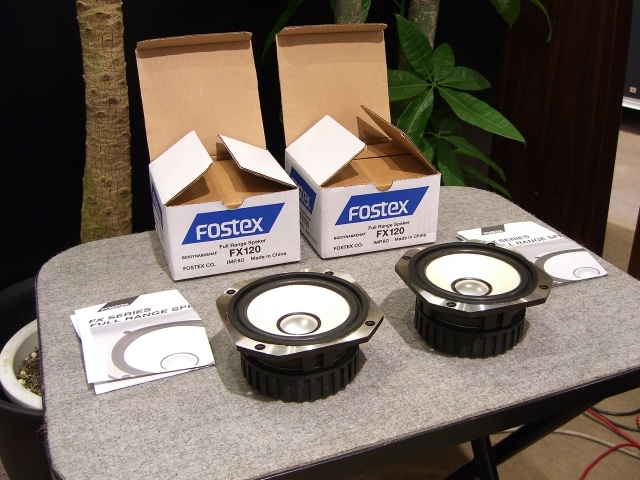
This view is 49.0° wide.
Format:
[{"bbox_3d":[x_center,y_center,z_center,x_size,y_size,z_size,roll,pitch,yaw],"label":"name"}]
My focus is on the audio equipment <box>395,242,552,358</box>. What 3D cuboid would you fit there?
[{"bbox_3d":[0.140,0.056,0.654,0.123,0.060,0.123,-8,26,-16],"label":"audio equipment"}]

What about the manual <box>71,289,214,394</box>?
[{"bbox_3d":[-0.170,0.088,0.655,0.110,0.009,0.146,-10,27,-20],"label":"manual"}]

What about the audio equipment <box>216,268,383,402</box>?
[{"bbox_3d":[-0.018,0.083,0.602,0.123,0.060,0.123,-9,26,-18],"label":"audio equipment"}]

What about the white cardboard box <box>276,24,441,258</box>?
[{"bbox_3d":[0.042,-0.128,0.848,0.142,0.231,0.176,-8,26,-16],"label":"white cardboard box"}]

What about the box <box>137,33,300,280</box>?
[{"bbox_3d":[-0.122,-0.107,0.817,0.142,0.224,0.198,-9,26,-16],"label":"box"}]

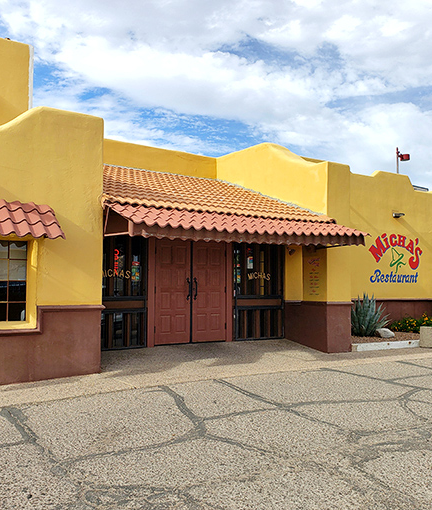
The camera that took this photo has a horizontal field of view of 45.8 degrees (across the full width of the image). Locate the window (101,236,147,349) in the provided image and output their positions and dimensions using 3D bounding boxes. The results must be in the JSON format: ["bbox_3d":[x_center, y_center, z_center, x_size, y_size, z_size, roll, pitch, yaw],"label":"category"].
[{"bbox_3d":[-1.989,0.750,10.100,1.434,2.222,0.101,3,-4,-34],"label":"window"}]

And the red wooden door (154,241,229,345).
[{"bbox_3d":[-0.507,0.815,11.098,1.798,2.192,0.091,3,-4,-34],"label":"red wooden door"}]

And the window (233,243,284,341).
[{"bbox_3d":[1.041,0.873,12.142,1.566,2.222,0.101,3,-4,-34],"label":"window"}]

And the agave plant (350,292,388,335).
[{"bbox_3d":[3.919,1.563,13.300,1.150,1.100,1.150,3,-4,-34],"label":"agave plant"}]

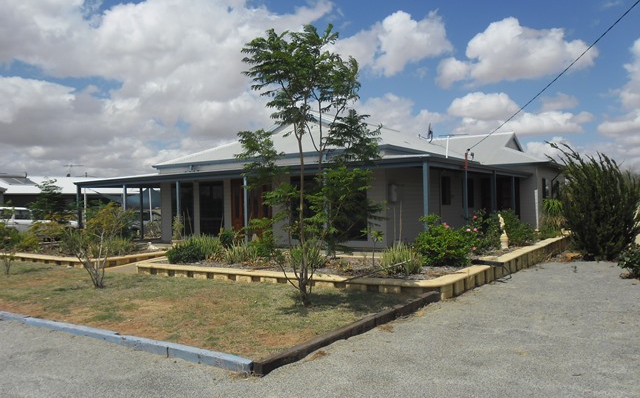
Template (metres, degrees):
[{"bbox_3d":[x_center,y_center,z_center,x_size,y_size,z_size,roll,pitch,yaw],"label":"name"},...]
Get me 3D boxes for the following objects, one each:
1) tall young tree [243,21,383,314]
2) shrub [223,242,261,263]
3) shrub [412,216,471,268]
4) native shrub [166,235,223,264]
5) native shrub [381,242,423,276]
[{"bbox_3d":[-0.145,-0.526,7.600,2.130,4.260,2.000,-1,-1,-1],"label":"tall young tree"},{"bbox_3d":[-2.021,1.353,12.850,0.970,0.520,0.850,-1,-1,-9],"label":"shrub"},{"bbox_3d":[2.807,0.924,11.350,1.280,1.100,1.150,-1,-1,14],"label":"shrub"},{"bbox_3d":[-3.344,1.311,13.300,1.450,0.680,1.200,-1,-1,-14],"label":"native shrub"},{"bbox_3d":[1.681,1.188,10.300,0.860,0.620,0.800,-1,-1,9],"label":"native shrub"}]

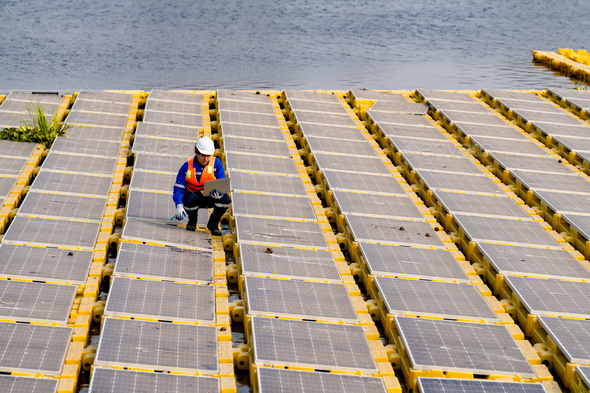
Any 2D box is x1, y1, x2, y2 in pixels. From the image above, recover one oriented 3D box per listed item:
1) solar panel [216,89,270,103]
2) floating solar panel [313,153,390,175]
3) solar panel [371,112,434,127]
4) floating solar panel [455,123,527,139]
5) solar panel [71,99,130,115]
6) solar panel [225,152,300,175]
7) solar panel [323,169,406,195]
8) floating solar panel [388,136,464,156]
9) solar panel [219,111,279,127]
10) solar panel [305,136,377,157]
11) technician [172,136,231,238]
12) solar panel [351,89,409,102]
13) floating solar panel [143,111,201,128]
[{"bbox_3d":[-0.963,-1.878,44.111,0.992,0.042,1.956,5,7,-3],"label":"solar panel"},{"bbox_3d":[0.801,-0.446,33.042,0.993,0.040,1.963,5,7,-3],"label":"floating solar panel"},{"bbox_3d":[1.789,-1.297,39.535,0.992,0.040,1.956,5,7,-3],"label":"solar panel"},{"bbox_3d":[3.165,-1.016,37.404,0.992,0.040,1.956,5,7,-3],"label":"floating solar panel"},{"bbox_3d":[-3.416,-1.571,41.492,0.992,0.040,1.956,5,7,-3],"label":"solar panel"},{"bbox_3d":[-0.480,-0.448,33.032,0.992,0.042,1.956,5,7,-3],"label":"solar panel"},{"bbox_3d":[0.912,-0.160,30.722,0.992,0.040,1.956,5,7,-3],"label":"solar panel"},{"bbox_3d":[1.996,-0.740,35.260,0.993,0.040,1.963,5,7,-3],"label":"floating solar panel"},{"bbox_3d":[-0.763,-1.292,39.419,0.992,0.040,1.956,5,7,-3],"label":"solar panel"},{"bbox_3d":[0.713,-0.727,35.099,0.992,0.040,1.956,5,7,-3],"label":"solar panel"},{"bbox_3d":[-1.064,-0.136,26.547,0.640,1.092,0.720,0,7,-5],"label":"technician"},{"bbox_3d":[1.613,-1.885,44.203,0.992,0.042,1.956,5,7,-3],"label":"solar panel"},{"bbox_3d":[-2.076,-1.305,39.653,0.992,0.042,1.956,5,7,-3],"label":"floating solar panel"}]

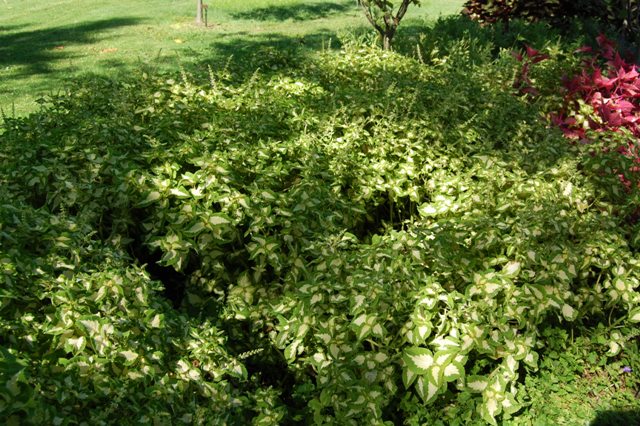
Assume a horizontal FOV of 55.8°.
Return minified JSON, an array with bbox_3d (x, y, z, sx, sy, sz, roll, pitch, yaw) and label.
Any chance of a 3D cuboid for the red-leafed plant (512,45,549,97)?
[{"bbox_3d":[1.751,-1.167,5.000,0.310,0.420,0.300,0,25,0],"label":"red-leafed plant"}]

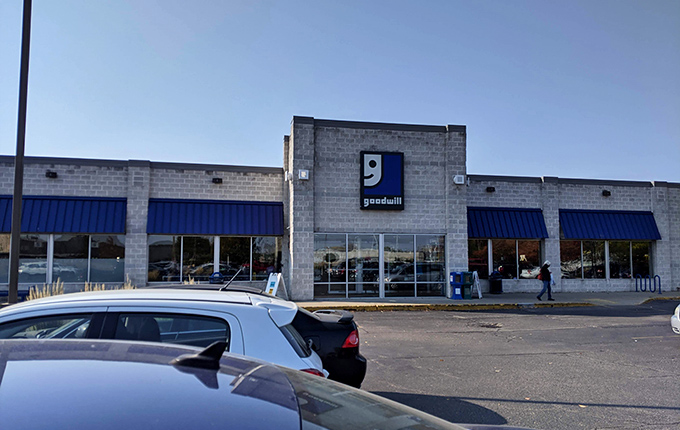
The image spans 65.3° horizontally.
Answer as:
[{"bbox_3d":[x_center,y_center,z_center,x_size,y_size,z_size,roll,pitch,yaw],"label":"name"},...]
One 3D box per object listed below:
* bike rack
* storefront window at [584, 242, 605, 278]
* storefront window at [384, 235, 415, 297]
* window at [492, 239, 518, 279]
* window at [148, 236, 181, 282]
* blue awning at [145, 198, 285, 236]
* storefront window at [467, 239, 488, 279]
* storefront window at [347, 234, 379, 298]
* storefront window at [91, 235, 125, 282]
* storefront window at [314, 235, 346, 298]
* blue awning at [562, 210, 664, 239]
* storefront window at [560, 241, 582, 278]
[{"bbox_3d":[15.195,3.377,26.209,0.120,0.910,1.550,1,-5,-13],"label":"bike rack"},{"bbox_3d":[13.003,2.295,27.046,1.315,1.950,0.100,1,-5,-13],"label":"storefront window"},{"bbox_3d":[2.432,2.056,21.627,1.331,2.606,0.100,1,-6,-12],"label":"storefront window"},{"bbox_3d":[8.074,2.191,25.929,1.345,1.950,0.100,1,-5,-13],"label":"window"},{"bbox_3d":[-7.386,1.864,22.425,1.335,1.950,0.100,1,-5,-13],"label":"window"},{"bbox_3d":[-5.283,0.091,22.855,5.660,1.540,0.550,1,-6,-12],"label":"blue awning"},{"bbox_3d":[6.644,2.128,25.667,1.202,1.953,0.100,1,-6,-12],"label":"storefront window"},{"bbox_3d":[0.943,2.068,21.507,1.374,2.636,0.130,1,-5,-13],"label":"storefront window"},{"bbox_3d":[-9.697,1.801,22.109,1.367,2.011,0.100,1,-6,-12],"label":"storefront window"},{"bbox_3d":[-0.388,1.995,21.013,1.357,2.583,0.100,1,-6,-12],"label":"storefront window"},{"bbox_3d":[13.908,0.483,27.201,5.600,1.570,0.560,1,-5,-13],"label":"blue awning"},{"bbox_3d":[11.625,2.266,26.734,1.340,1.950,0.100,1,-5,-13],"label":"storefront window"}]

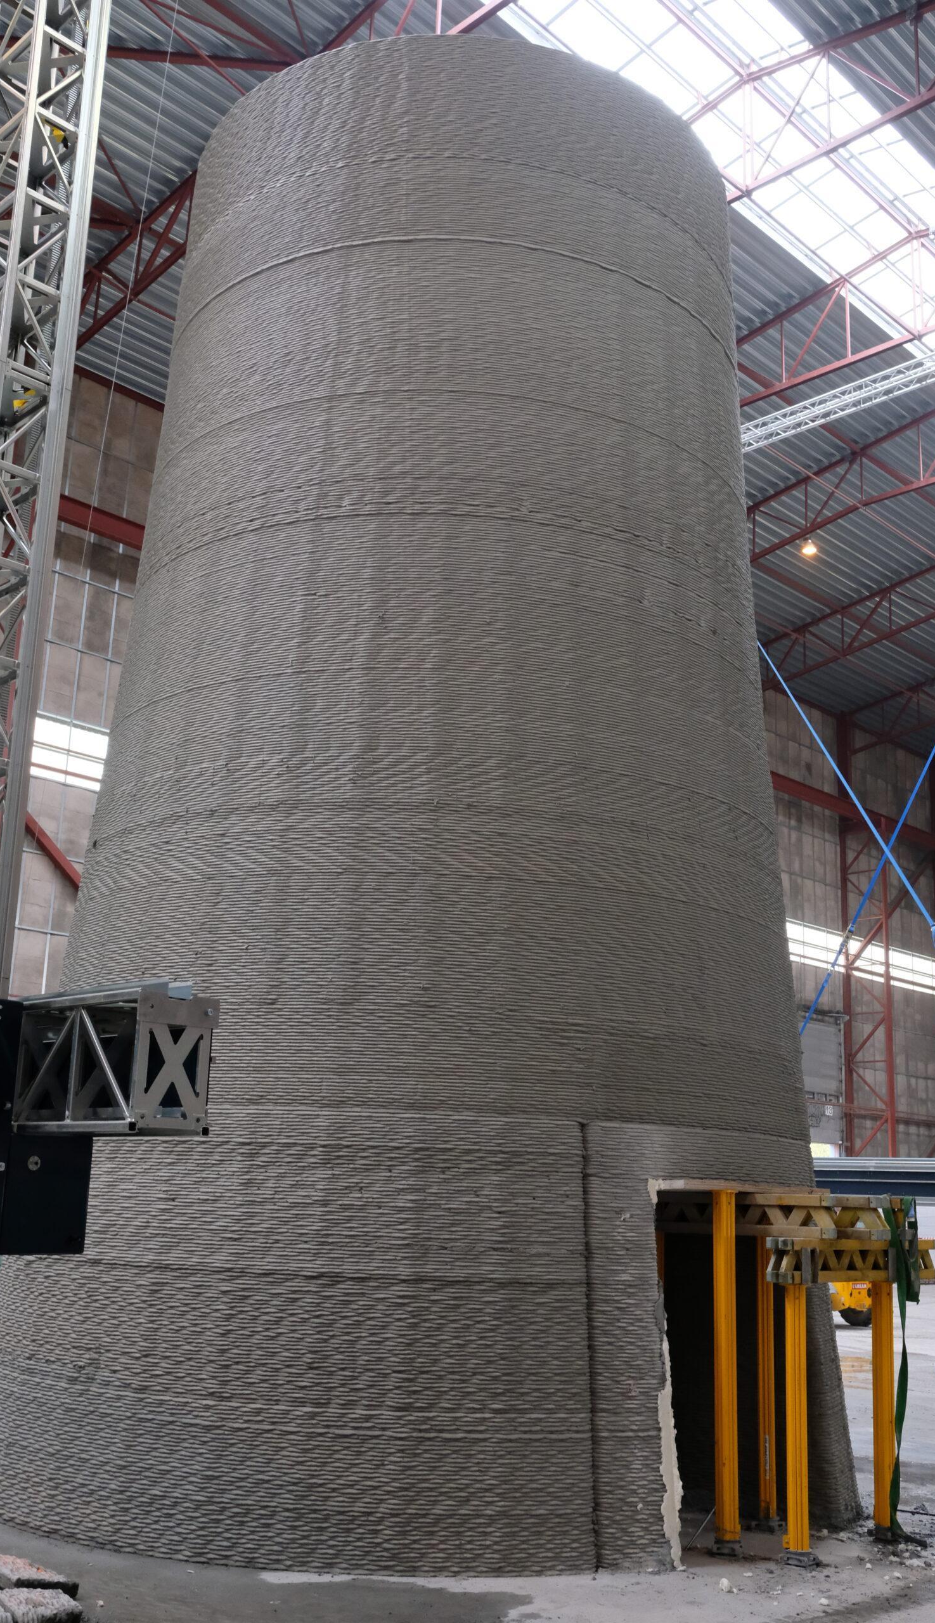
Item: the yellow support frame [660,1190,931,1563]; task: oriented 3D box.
[{"bbox_3d":[1.925,3.318,9.636,1.265,1.979,1.591,-10,-18,41],"label":"yellow support frame"}]

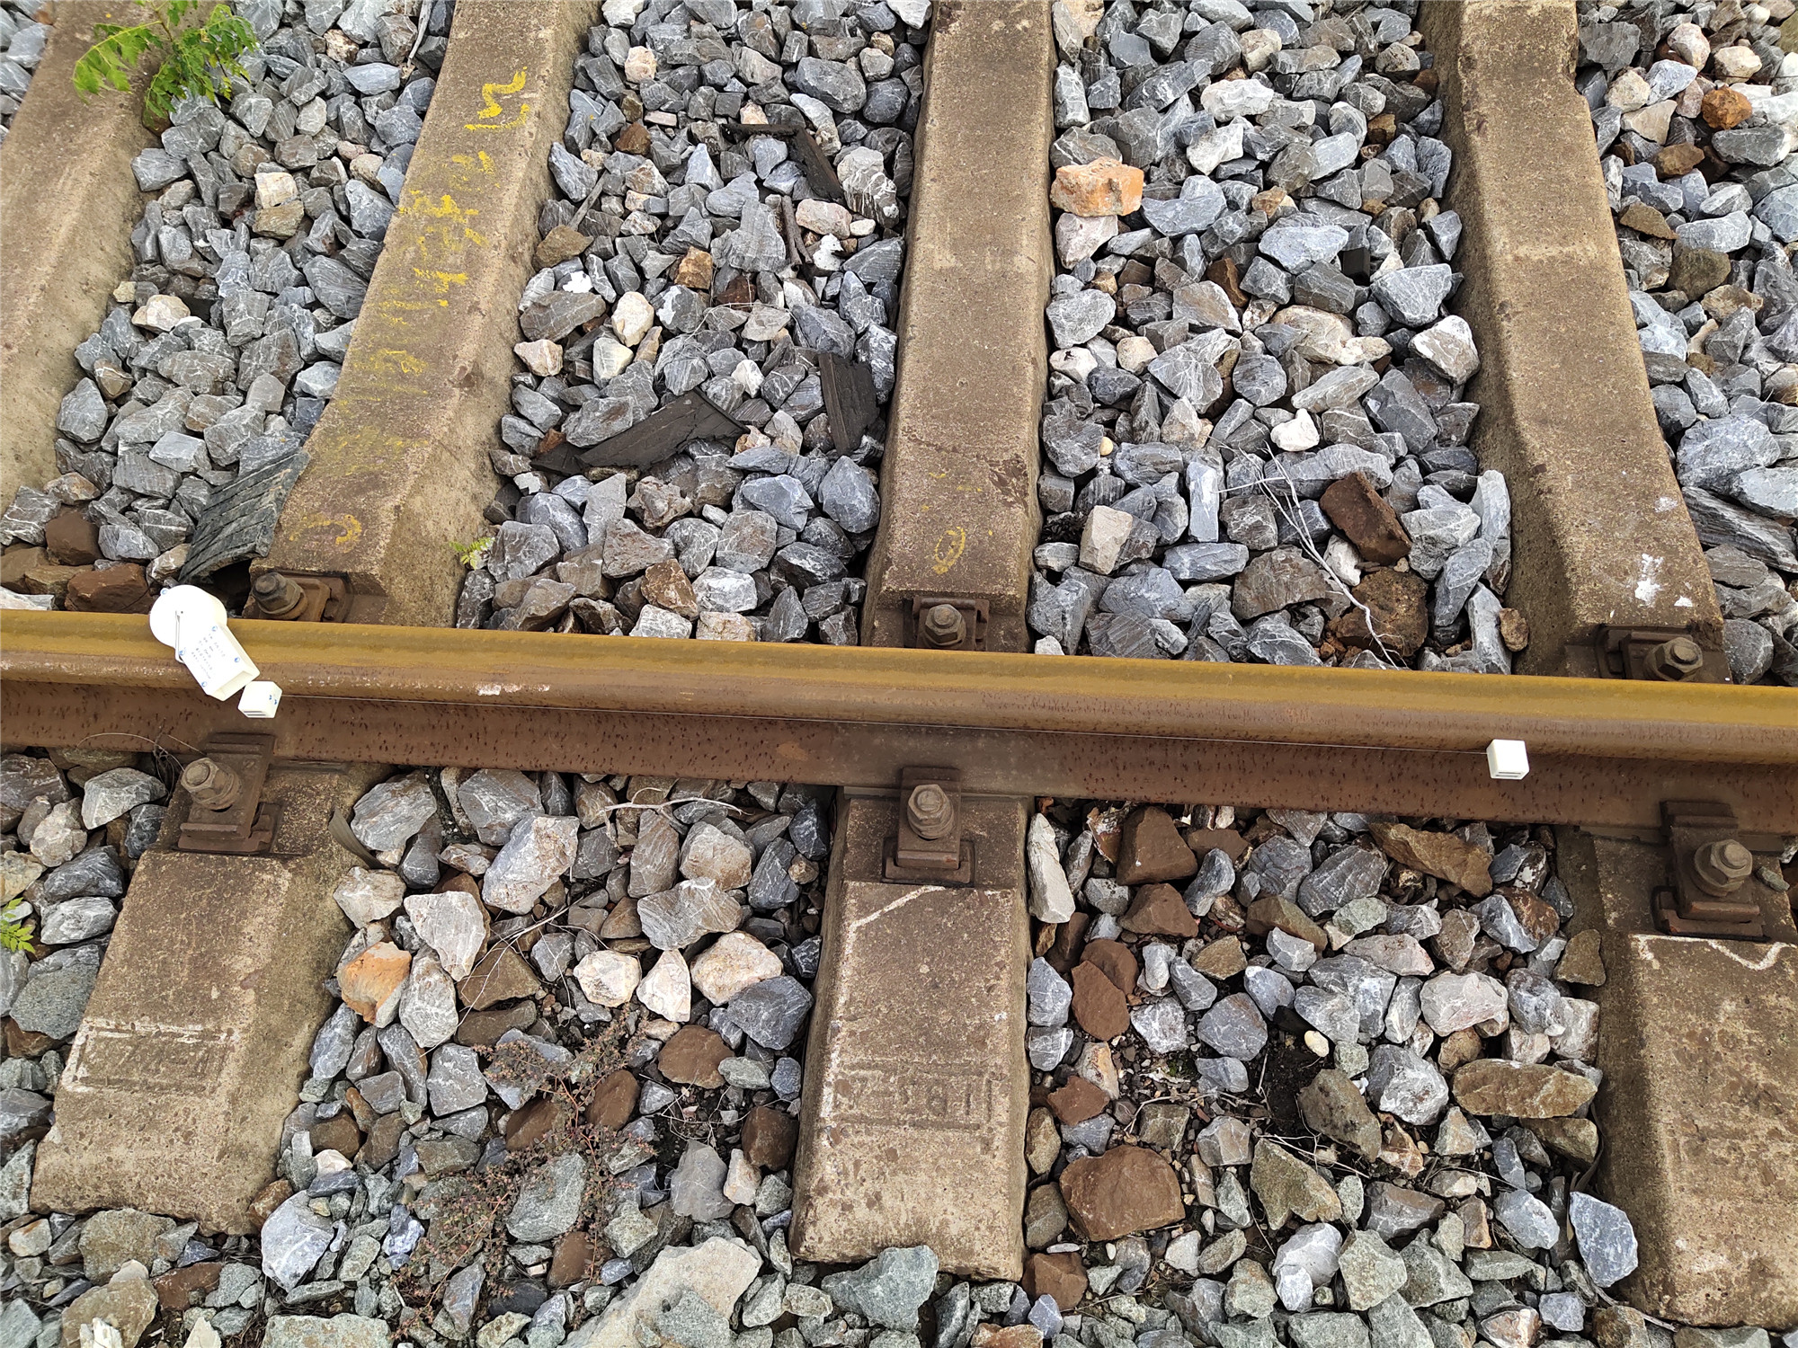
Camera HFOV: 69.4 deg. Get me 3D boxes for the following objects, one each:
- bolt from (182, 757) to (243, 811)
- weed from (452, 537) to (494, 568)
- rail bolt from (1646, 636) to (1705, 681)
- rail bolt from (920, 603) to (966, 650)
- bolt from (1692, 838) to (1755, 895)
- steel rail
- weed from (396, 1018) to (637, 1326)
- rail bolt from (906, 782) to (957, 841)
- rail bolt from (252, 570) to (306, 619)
[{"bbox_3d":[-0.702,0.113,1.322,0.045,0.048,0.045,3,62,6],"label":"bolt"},{"bbox_3d":[-0.517,-0.147,1.576,0.045,0.035,0.035,3,62,6],"label":"weed"},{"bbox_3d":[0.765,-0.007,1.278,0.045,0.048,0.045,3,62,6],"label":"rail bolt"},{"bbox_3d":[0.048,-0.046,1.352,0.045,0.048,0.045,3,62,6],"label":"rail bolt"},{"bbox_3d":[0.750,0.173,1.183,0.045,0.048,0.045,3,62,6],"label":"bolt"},{"bbox_3d":[-0.062,0.031,1.294,1.840,0.140,0.114,3,62,6],"label":"steel rail"},{"bbox_3d":[-0.362,0.472,1.244,0.210,0.060,0.255,3,62,6],"label":"weed"},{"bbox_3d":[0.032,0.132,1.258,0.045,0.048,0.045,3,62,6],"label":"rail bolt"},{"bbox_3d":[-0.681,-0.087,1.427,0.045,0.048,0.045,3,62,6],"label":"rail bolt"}]

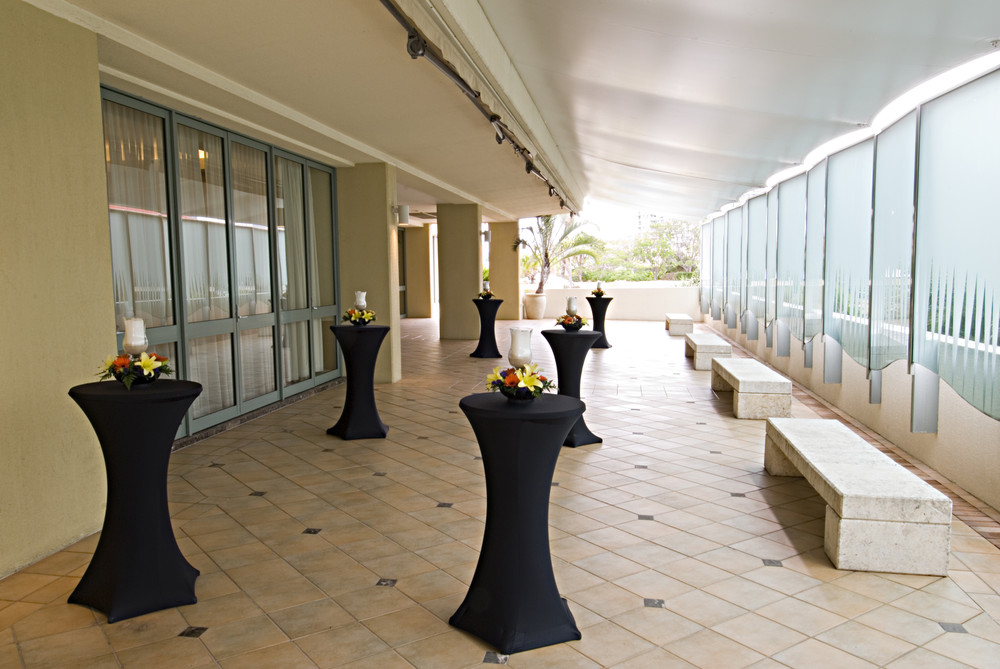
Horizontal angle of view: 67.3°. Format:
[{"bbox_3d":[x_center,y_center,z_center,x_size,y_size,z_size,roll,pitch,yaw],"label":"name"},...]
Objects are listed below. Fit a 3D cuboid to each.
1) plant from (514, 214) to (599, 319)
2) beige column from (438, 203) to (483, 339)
[{"bbox_3d":[1.867,-2.333,24.315,2.752,3.700,2.615,0,5,9],"label":"plant"},{"bbox_3d":[-0.943,-1.510,18.244,0.938,3.211,0.524,0,5,9],"label":"beige column"}]

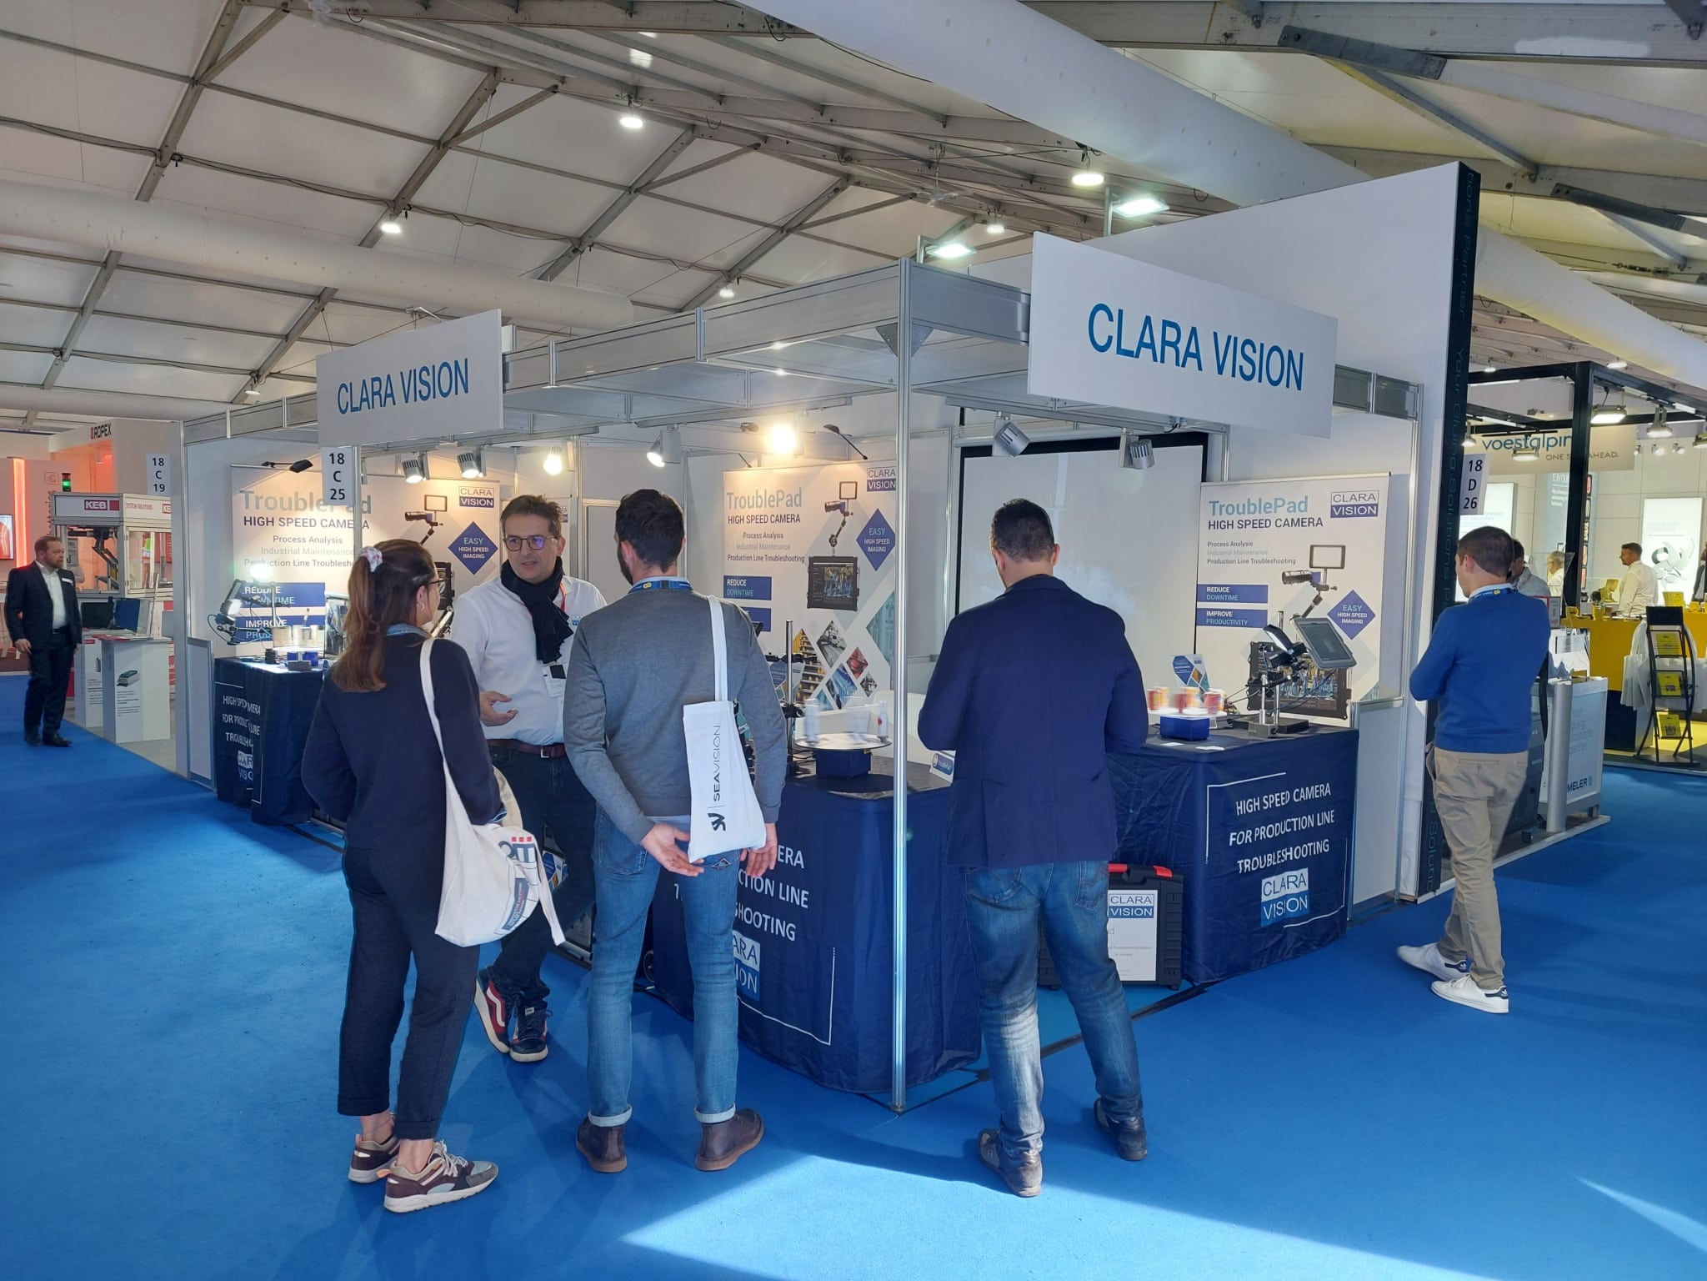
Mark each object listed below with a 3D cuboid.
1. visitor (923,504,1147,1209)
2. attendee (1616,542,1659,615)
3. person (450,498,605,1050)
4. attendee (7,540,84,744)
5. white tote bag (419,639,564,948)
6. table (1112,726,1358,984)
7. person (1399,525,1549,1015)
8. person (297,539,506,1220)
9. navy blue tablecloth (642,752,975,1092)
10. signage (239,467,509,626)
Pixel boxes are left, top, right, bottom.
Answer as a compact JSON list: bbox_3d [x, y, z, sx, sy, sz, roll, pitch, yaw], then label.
[{"bbox_3d":[0.505,0.523,3.231,0.600,1.792,0.460,0,4,-9],"label":"visitor"},{"bbox_3d":[7.464,-0.009,11.167,0.360,1.782,0.500,4,5,38],"label":"attendee"},{"bbox_3d":[-1.060,0.443,3.893,0.550,1.812,0.420,0,4,-9],"label":"person"},{"bbox_3d":[-6.824,-0.025,10.010,0.340,1.740,0.540,3,5,30],"label":"attendee"},{"bbox_3d":[-0.912,0.380,3.030,0.350,0.770,0.130,-3,5,-38],"label":"white tote bag"},{"bbox_3d":[1.590,0.847,5.182,1.280,0.891,0.650,-3,6,-42],"label":"table"},{"bbox_3d":[2.392,0.467,4.589,0.500,1.790,0.460,-1,5,-27],"label":"person"},{"bbox_3d":[-1.178,0.581,3.078,0.480,1.653,0.390,4,5,37],"label":"person"},{"bbox_3d":[-0.151,0.895,4.239,0.520,0.920,1.200,-3,6,-45],"label":"navy blue tablecloth"},{"bbox_3d":[-3.642,-0.137,8.972,2.030,2.170,0.100,-3,6,-43],"label":"signage"}]

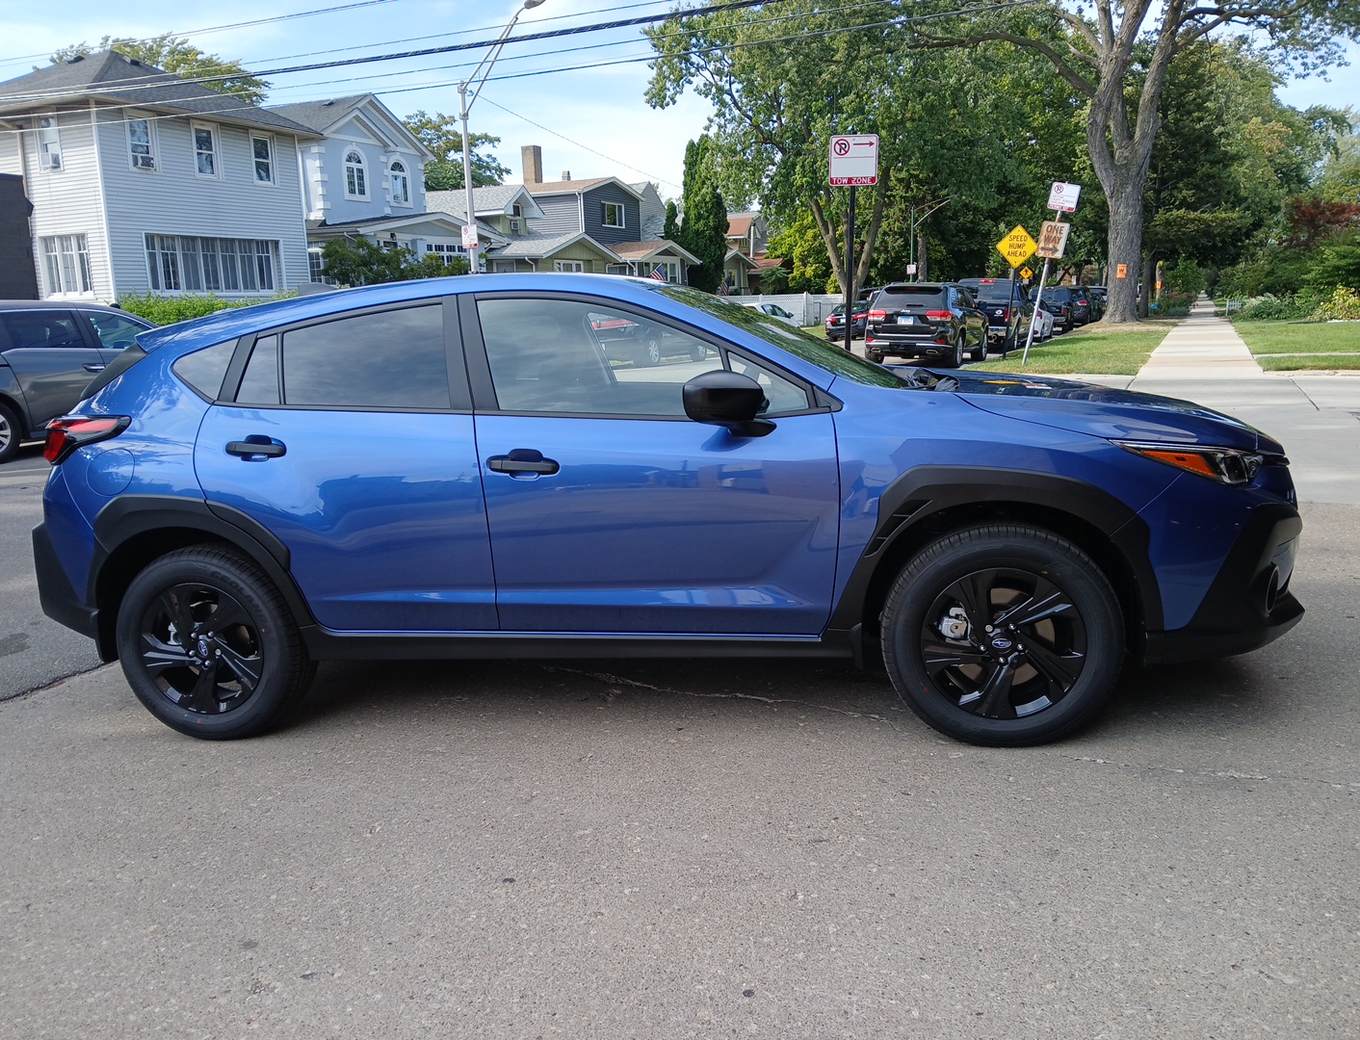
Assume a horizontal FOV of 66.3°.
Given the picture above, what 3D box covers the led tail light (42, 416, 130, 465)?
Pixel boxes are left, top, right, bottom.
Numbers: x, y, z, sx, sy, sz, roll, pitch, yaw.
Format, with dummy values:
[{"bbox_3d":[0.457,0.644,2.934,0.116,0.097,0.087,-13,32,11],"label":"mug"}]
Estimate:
[{"bbox_3d":[-2.104,-0.293,3.763,0.510,0.165,0.360,-2,11,11],"label":"led tail light"}]

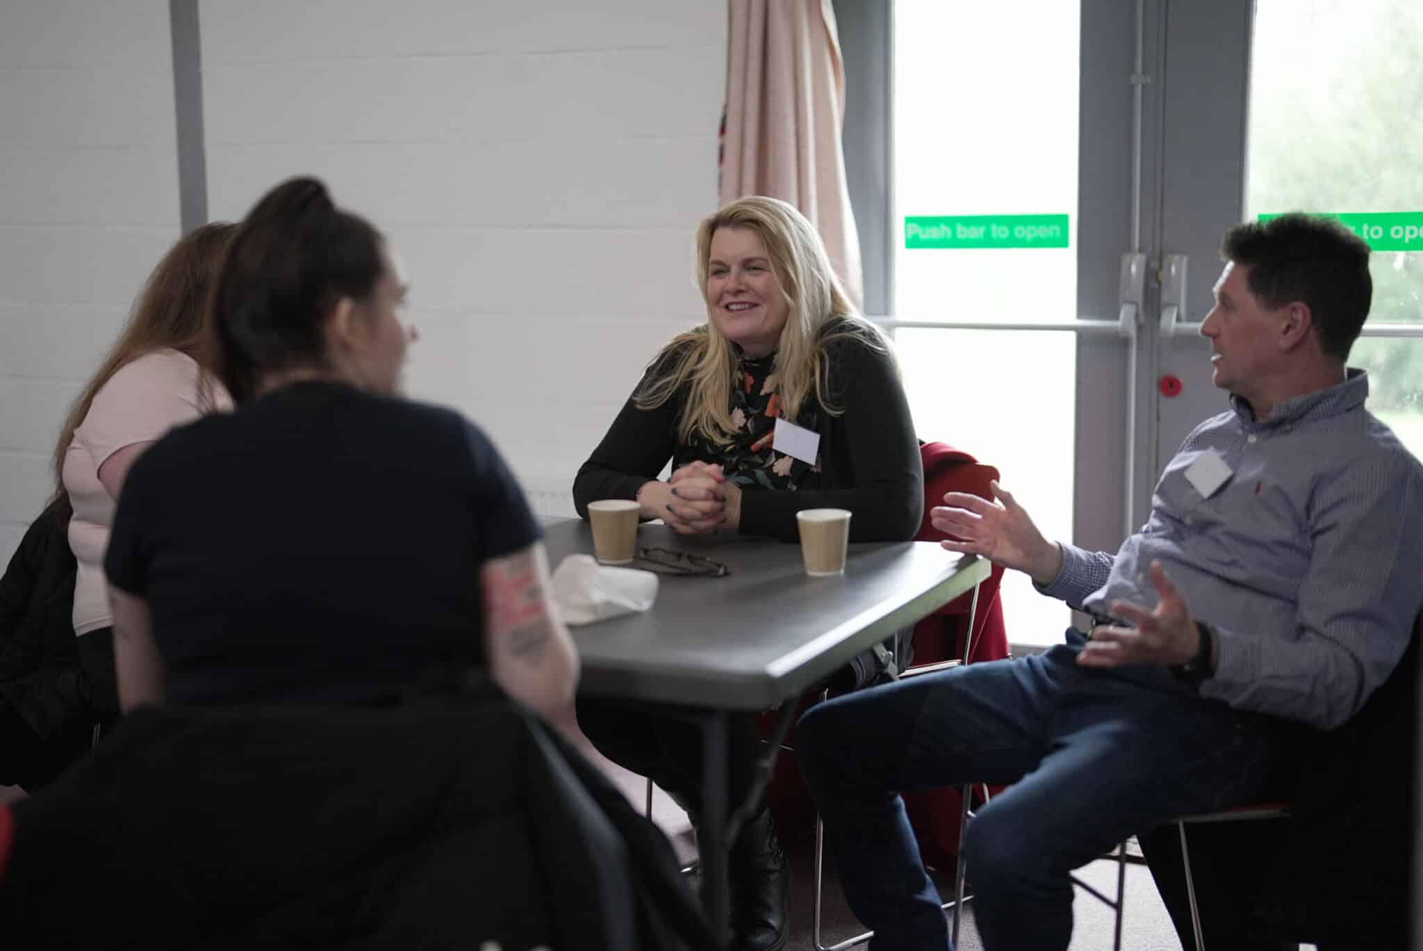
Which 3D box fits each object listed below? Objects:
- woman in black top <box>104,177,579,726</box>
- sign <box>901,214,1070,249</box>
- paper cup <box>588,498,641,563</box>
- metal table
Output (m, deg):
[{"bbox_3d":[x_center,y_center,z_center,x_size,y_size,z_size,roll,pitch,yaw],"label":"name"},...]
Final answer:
[{"bbox_3d":[-0.329,0.315,2.329,0.500,1.325,0.720,1,9,12],"label":"woman in black top"},{"bbox_3d":[0.643,-0.572,4.641,0.398,0.077,0.010,3,10,25],"label":"sign"},{"bbox_3d":[-0.149,0.086,3.008,0.081,0.089,0.081,-1,9,0],"label":"paper cup"},{"bbox_3d":[-0.133,0.516,2.937,0.890,0.740,0.870,3,10,26],"label":"metal table"}]

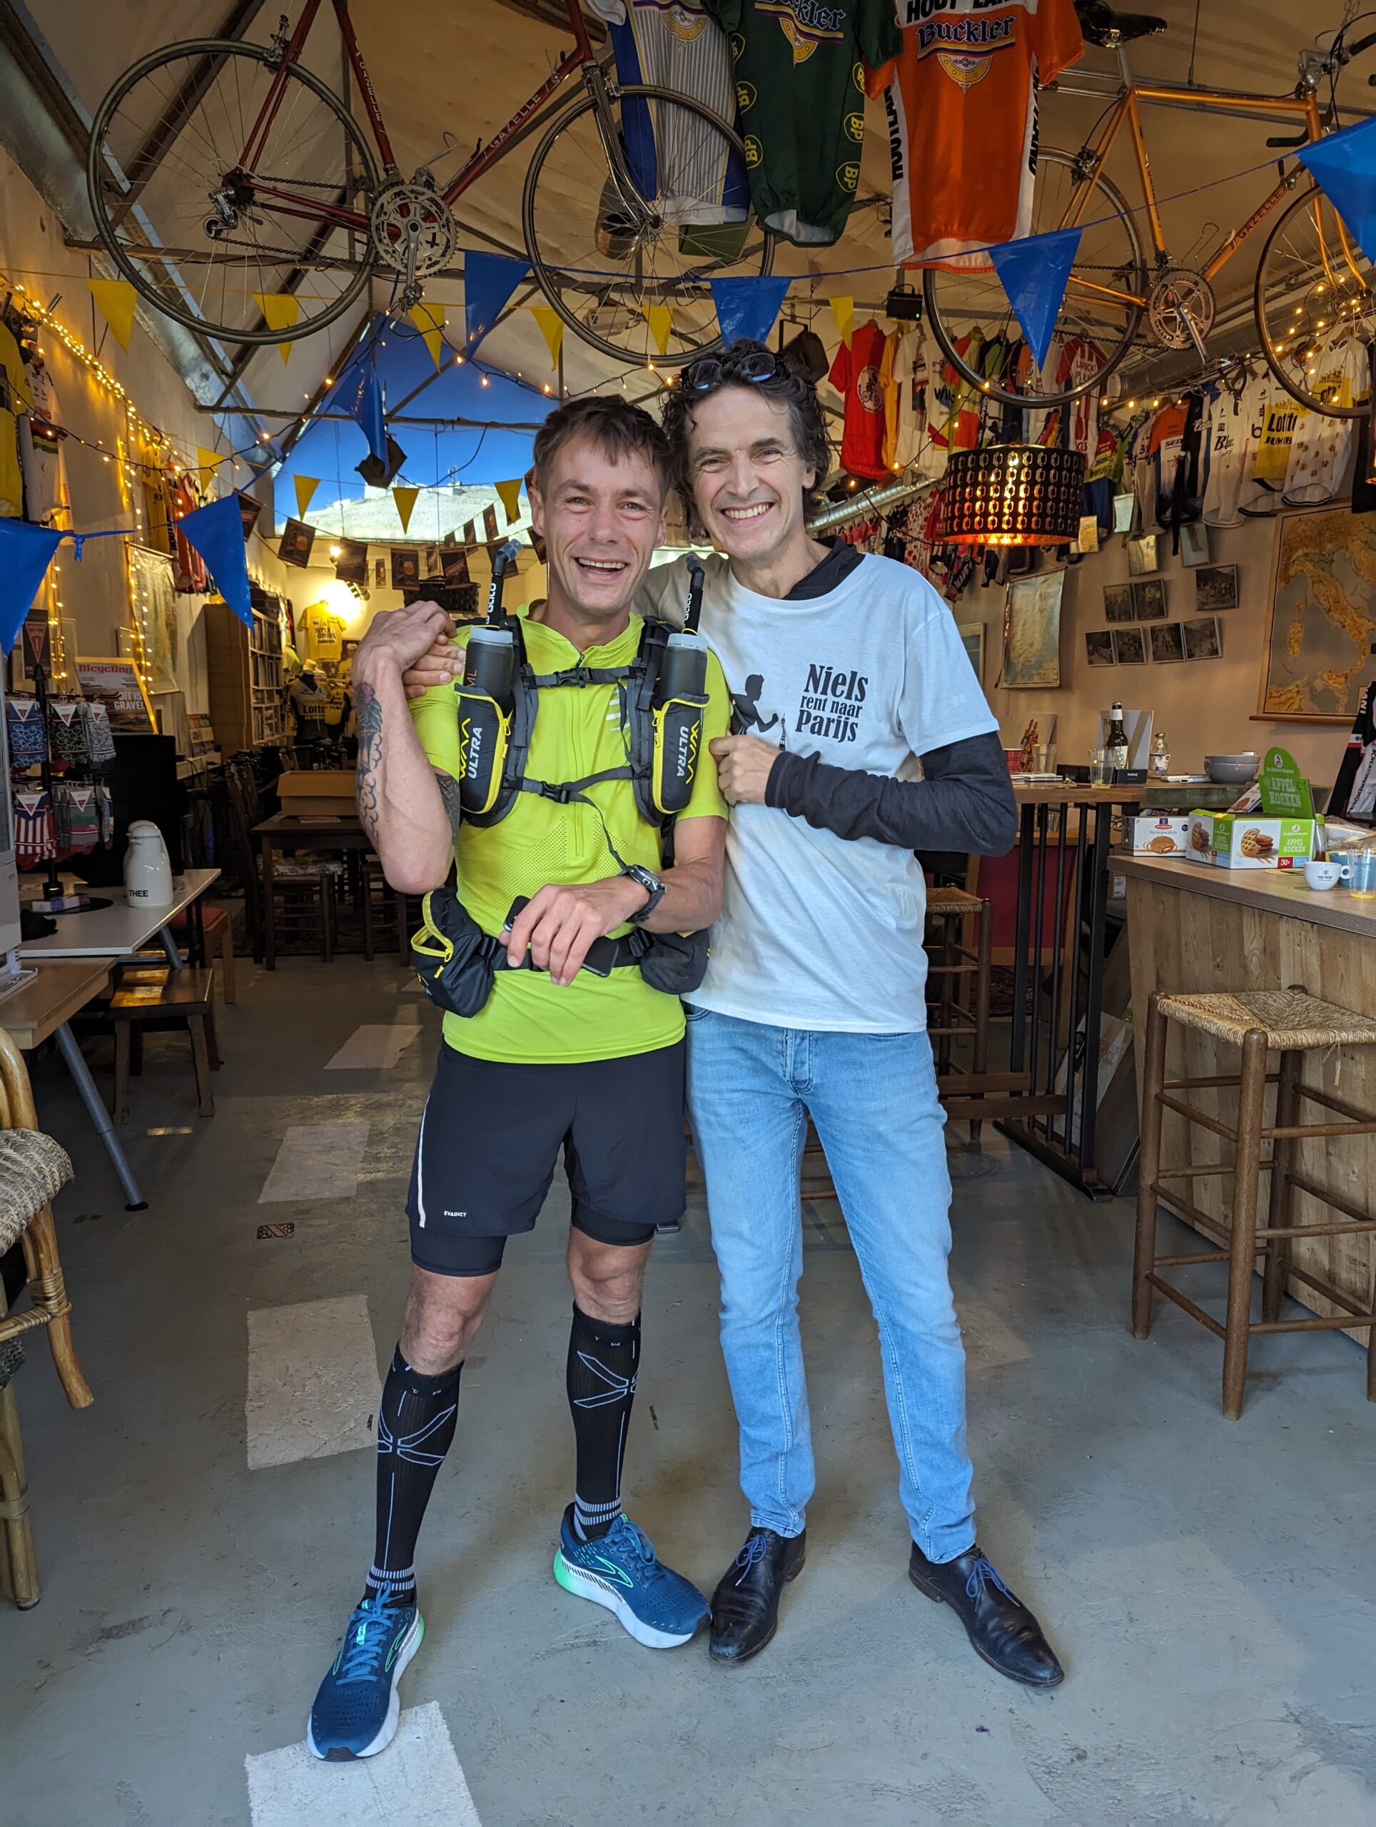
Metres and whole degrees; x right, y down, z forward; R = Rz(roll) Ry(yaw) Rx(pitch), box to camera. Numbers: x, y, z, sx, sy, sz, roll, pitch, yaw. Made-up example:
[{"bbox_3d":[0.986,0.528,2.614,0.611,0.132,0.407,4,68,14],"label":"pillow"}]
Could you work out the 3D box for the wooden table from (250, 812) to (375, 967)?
[{"bbox_3d":[-2.000,-0.150,7.362,0.900,0.750,1.200,-2,9,-10],"label":"wooden table"}]

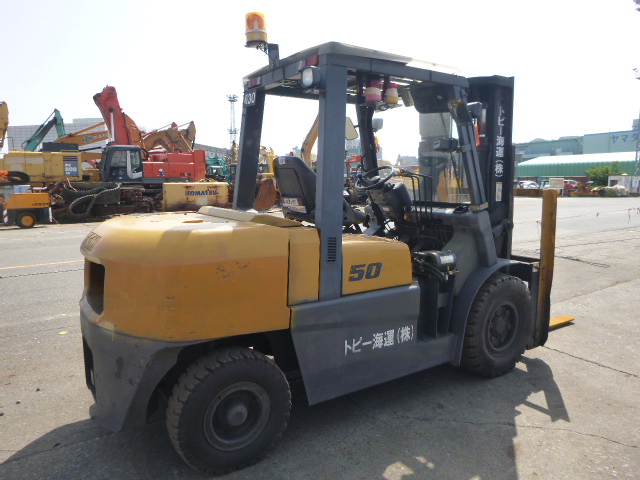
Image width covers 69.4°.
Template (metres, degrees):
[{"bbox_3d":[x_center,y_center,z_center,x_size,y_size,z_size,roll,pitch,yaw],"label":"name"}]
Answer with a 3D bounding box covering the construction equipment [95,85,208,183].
[{"bbox_3d":[-9.267,-5.169,25.145,5.800,6.000,3.100,-2,7,-17],"label":"construction equipment"}]

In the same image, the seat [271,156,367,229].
[{"bbox_3d":[-0.017,-0.357,3.411,0.580,0.500,0.490,-5,8,-34],"label":"seat"}]

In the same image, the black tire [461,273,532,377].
[{"bbox_3d":[1.401,0.688,3.792,0.815,0.815,0.275,-5,8,-34],"label":"black tire"}]

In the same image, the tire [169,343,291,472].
[{"bbox_3d":[-0.483,0.928,2.532,0.655,0.655,0.215,-5,8,-34],"label":"tire"}]

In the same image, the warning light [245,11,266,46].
[{"bbox_3d":[-0.445,-1.454,3.190,0.145,0.195,0.145,0,7,0],"label":"warning light"}]

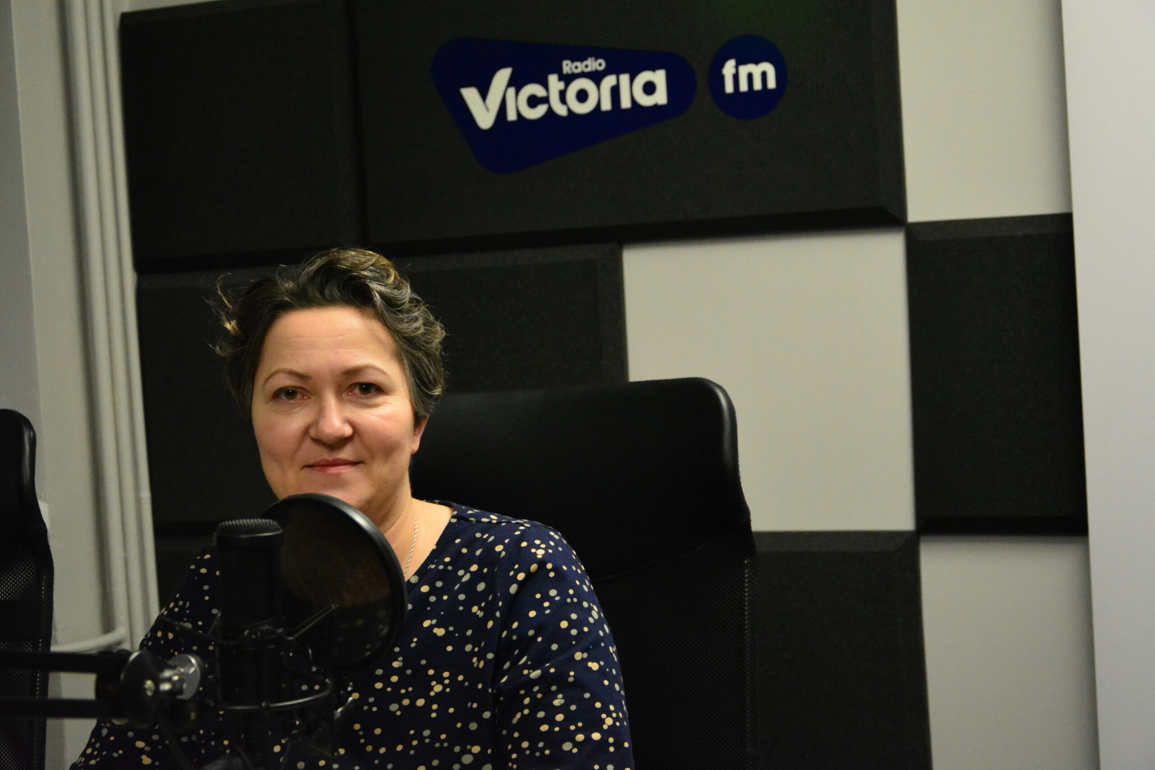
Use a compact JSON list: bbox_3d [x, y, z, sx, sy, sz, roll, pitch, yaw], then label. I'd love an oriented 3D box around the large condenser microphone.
[{"bbox_3d":[-0.253,0.196,1.570,0.054,0.187,0.054,-1,4,18],"label":"large condenser microphone"}]

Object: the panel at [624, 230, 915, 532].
[{"bbox_3d":[0.320,-0.004,3.390,0.500,0.500,0.050,-2,3,25],"label":"panel"}]

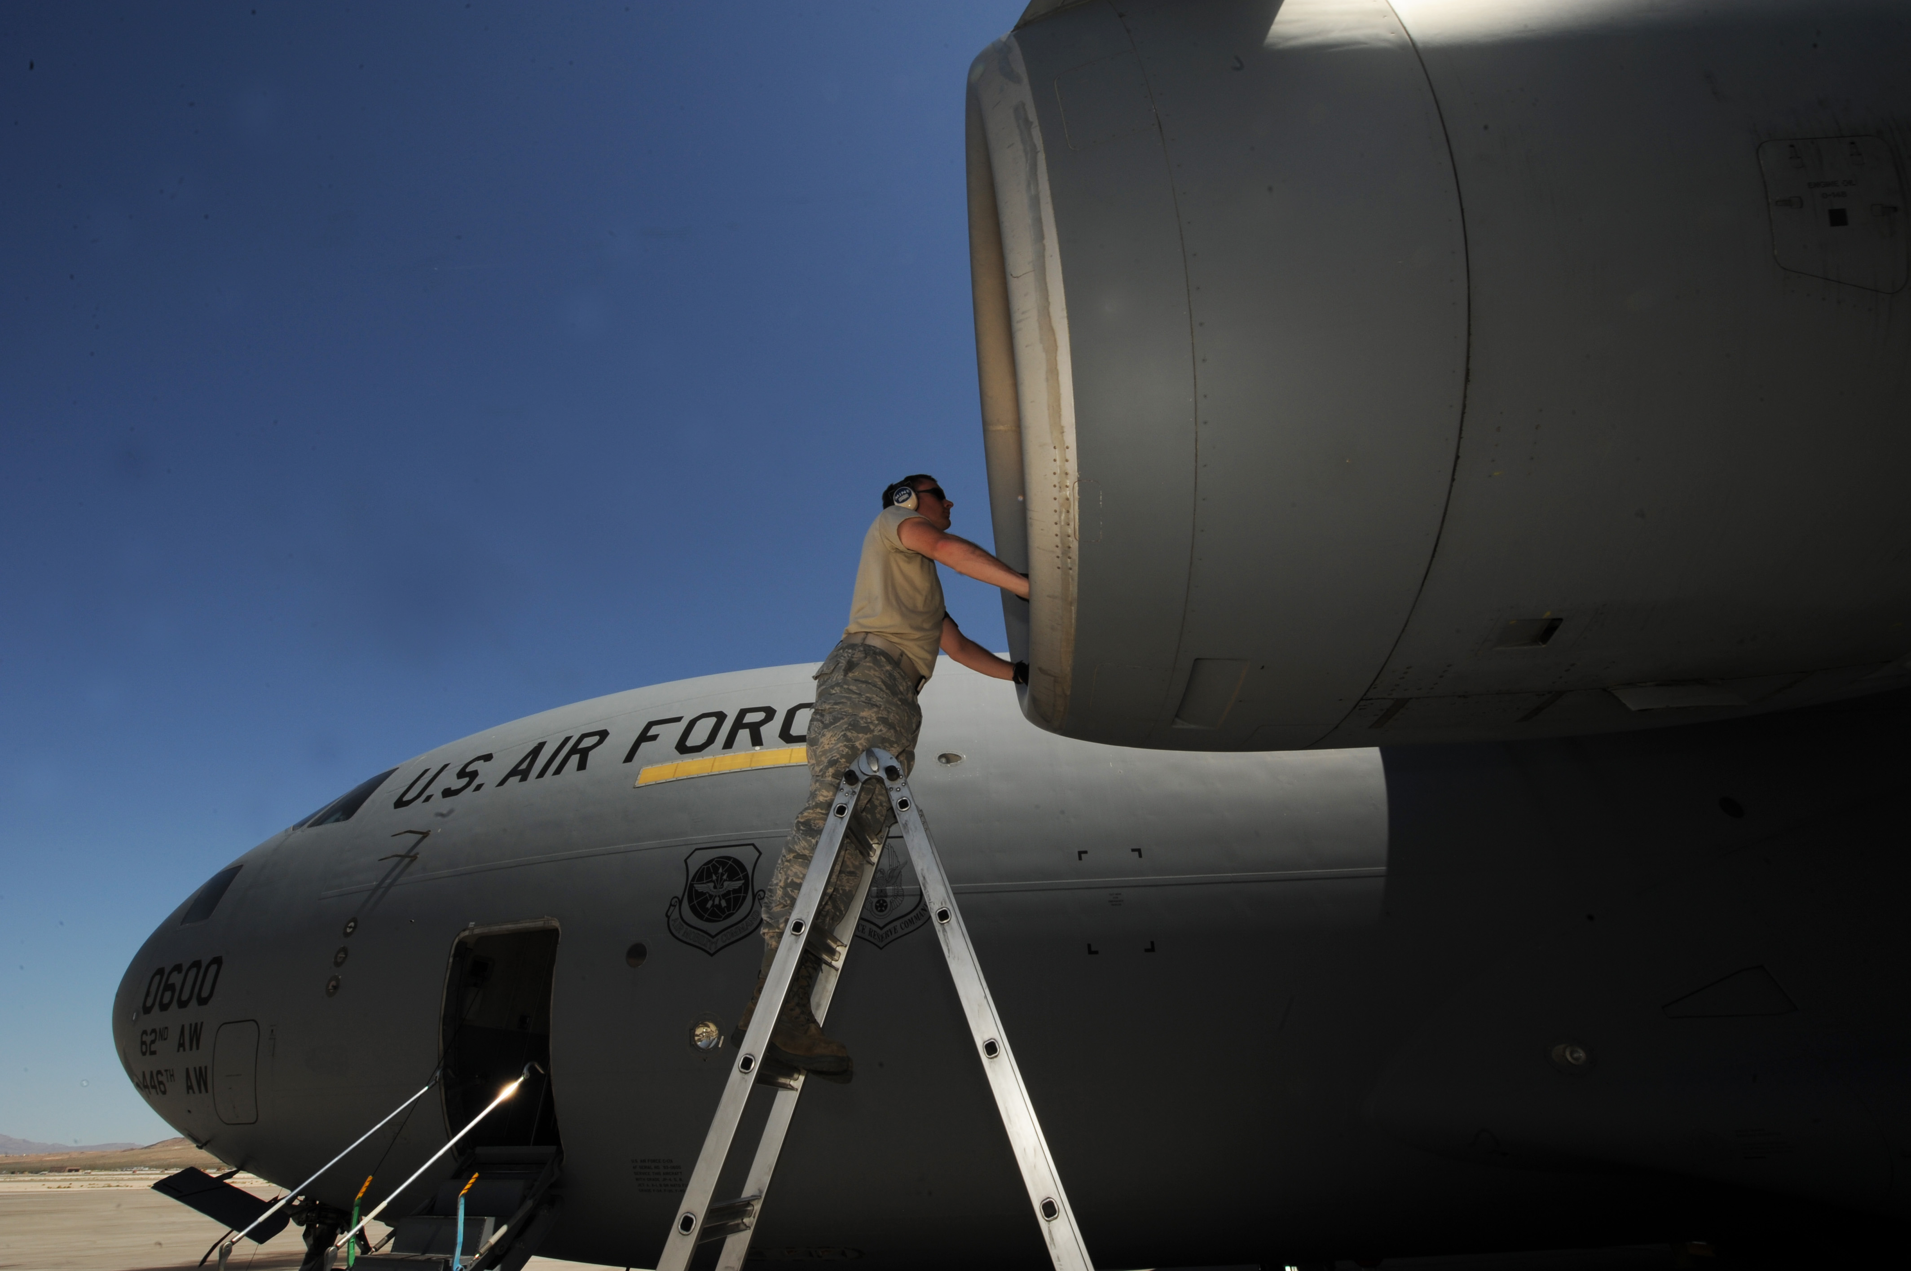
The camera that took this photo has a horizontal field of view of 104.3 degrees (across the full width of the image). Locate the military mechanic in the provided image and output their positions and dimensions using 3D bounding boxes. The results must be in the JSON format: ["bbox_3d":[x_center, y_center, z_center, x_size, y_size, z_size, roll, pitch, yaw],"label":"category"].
[{"bbox_3d":[-0.118,0.223,2.152,0.850,1.790,0.550,-1,-34,-2],"label":"military mechanic"}]

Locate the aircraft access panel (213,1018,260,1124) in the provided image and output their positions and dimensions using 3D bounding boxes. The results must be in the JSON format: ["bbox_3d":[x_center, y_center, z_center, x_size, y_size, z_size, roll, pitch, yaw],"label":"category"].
[{"bbox_3d":[-6.500,3.945,6.720,0.650,0.870,0.080,-14,-11,18],"label":"aircraft access panel"}]

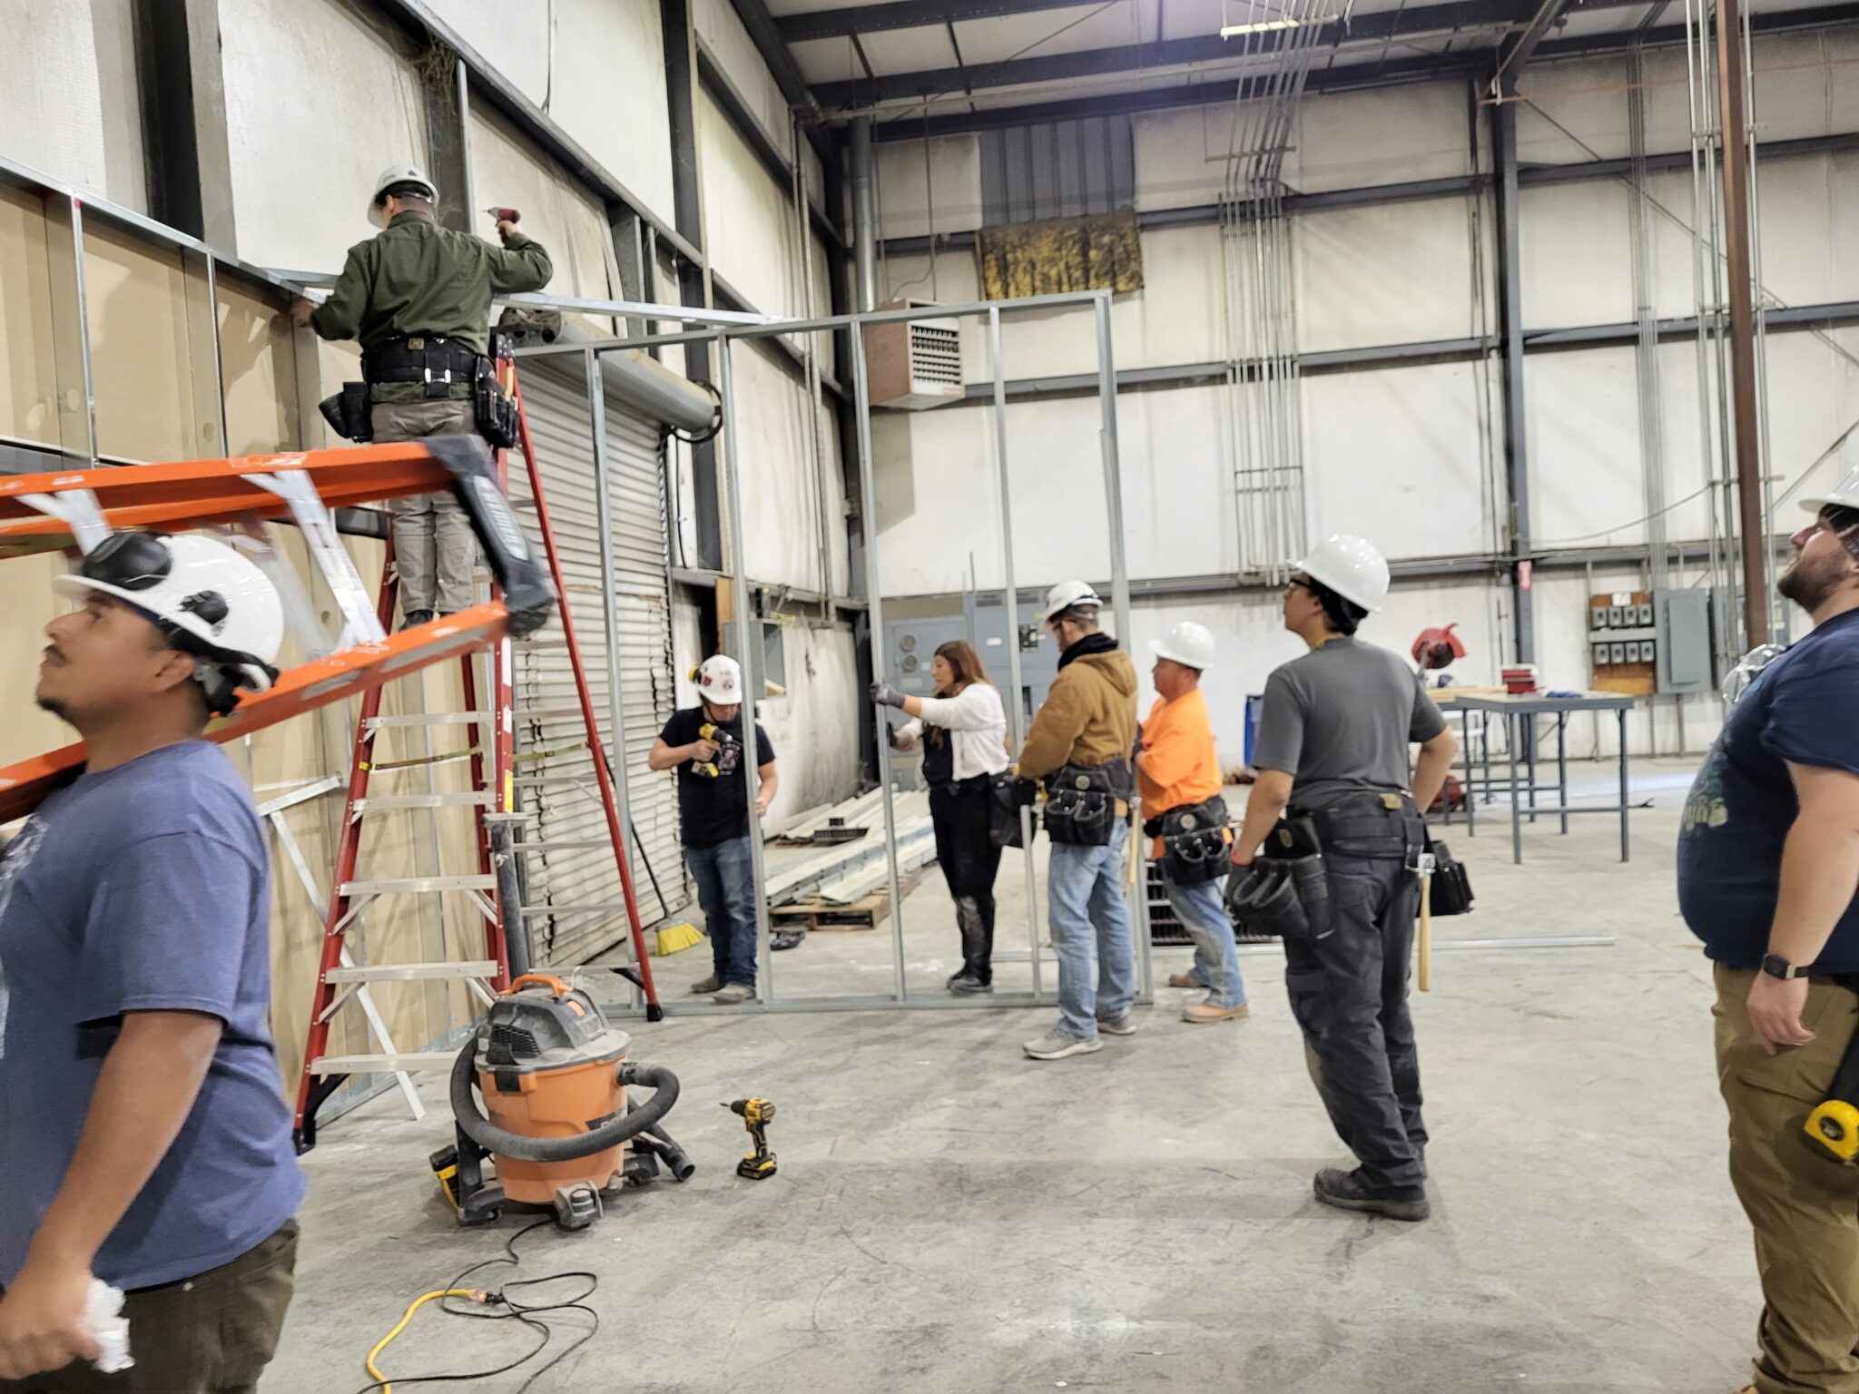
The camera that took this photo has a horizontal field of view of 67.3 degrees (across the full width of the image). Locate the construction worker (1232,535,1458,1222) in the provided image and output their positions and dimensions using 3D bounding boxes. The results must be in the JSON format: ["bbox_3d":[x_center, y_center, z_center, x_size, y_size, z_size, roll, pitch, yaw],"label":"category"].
[{"bbox_3d":[1.173,0.456,3.825,0.630,1.785,0.480,-5,2,-38],"label":"construction worker"}]

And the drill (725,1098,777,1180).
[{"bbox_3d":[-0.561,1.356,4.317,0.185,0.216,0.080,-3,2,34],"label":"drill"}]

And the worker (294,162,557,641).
[{"bbox_3d":[-1.815,-1.100,5.186,0.900,1.710,0.550,-4,2,-11],"label":"worker"}]

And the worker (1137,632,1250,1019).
[{"bbox_3d":[1.099,0.486,5.877,0.500,1.615,0.560,-3,2,10],"label":"worker"}]

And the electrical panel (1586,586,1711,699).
[{"bbox_3d":[7.461,-0.560,14.412,1.170,1.120,0.200,-3,2,8],"label":"electrical panel"}]

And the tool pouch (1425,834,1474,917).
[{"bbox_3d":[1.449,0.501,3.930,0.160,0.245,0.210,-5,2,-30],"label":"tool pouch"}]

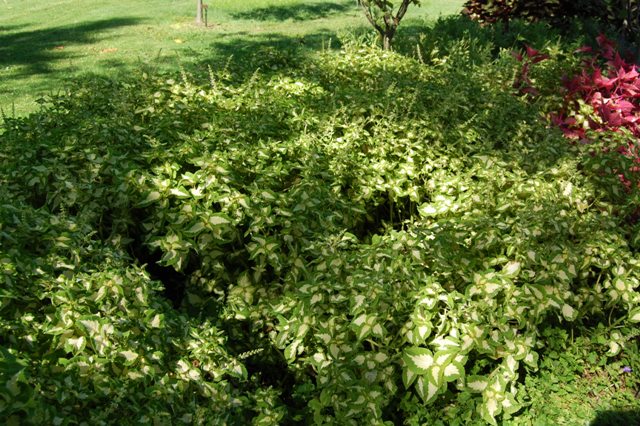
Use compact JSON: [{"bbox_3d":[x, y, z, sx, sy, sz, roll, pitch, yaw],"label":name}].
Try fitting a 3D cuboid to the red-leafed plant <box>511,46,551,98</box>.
[{"bbox_3d":[1.751,-1.167,5.000,0.310,0.420,0.300,0,25,0],"label":"red-leafed plant"}]

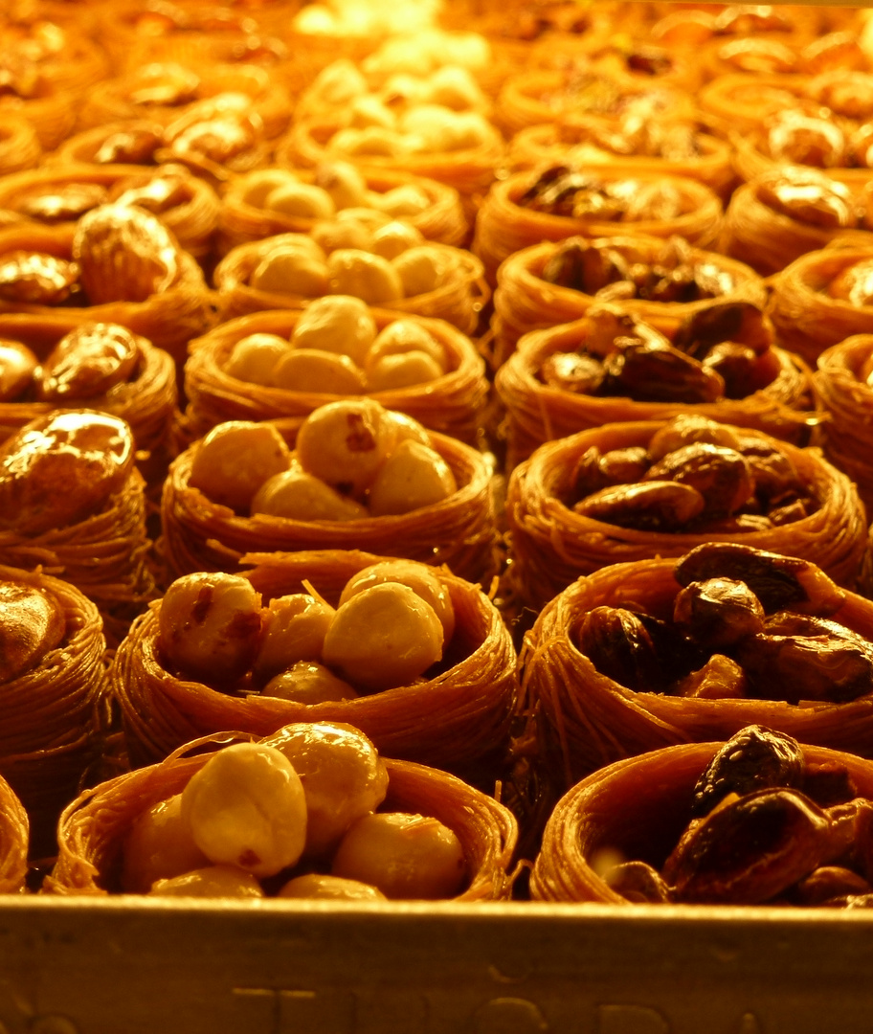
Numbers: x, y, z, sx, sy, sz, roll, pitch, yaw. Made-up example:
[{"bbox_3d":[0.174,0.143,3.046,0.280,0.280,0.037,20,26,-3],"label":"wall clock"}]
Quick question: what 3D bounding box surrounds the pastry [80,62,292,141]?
[{"bbox_3d":[-0.063,-0.098,0.571,0.052,0.028,0.052,1,22,0],"label":"pastry"}]

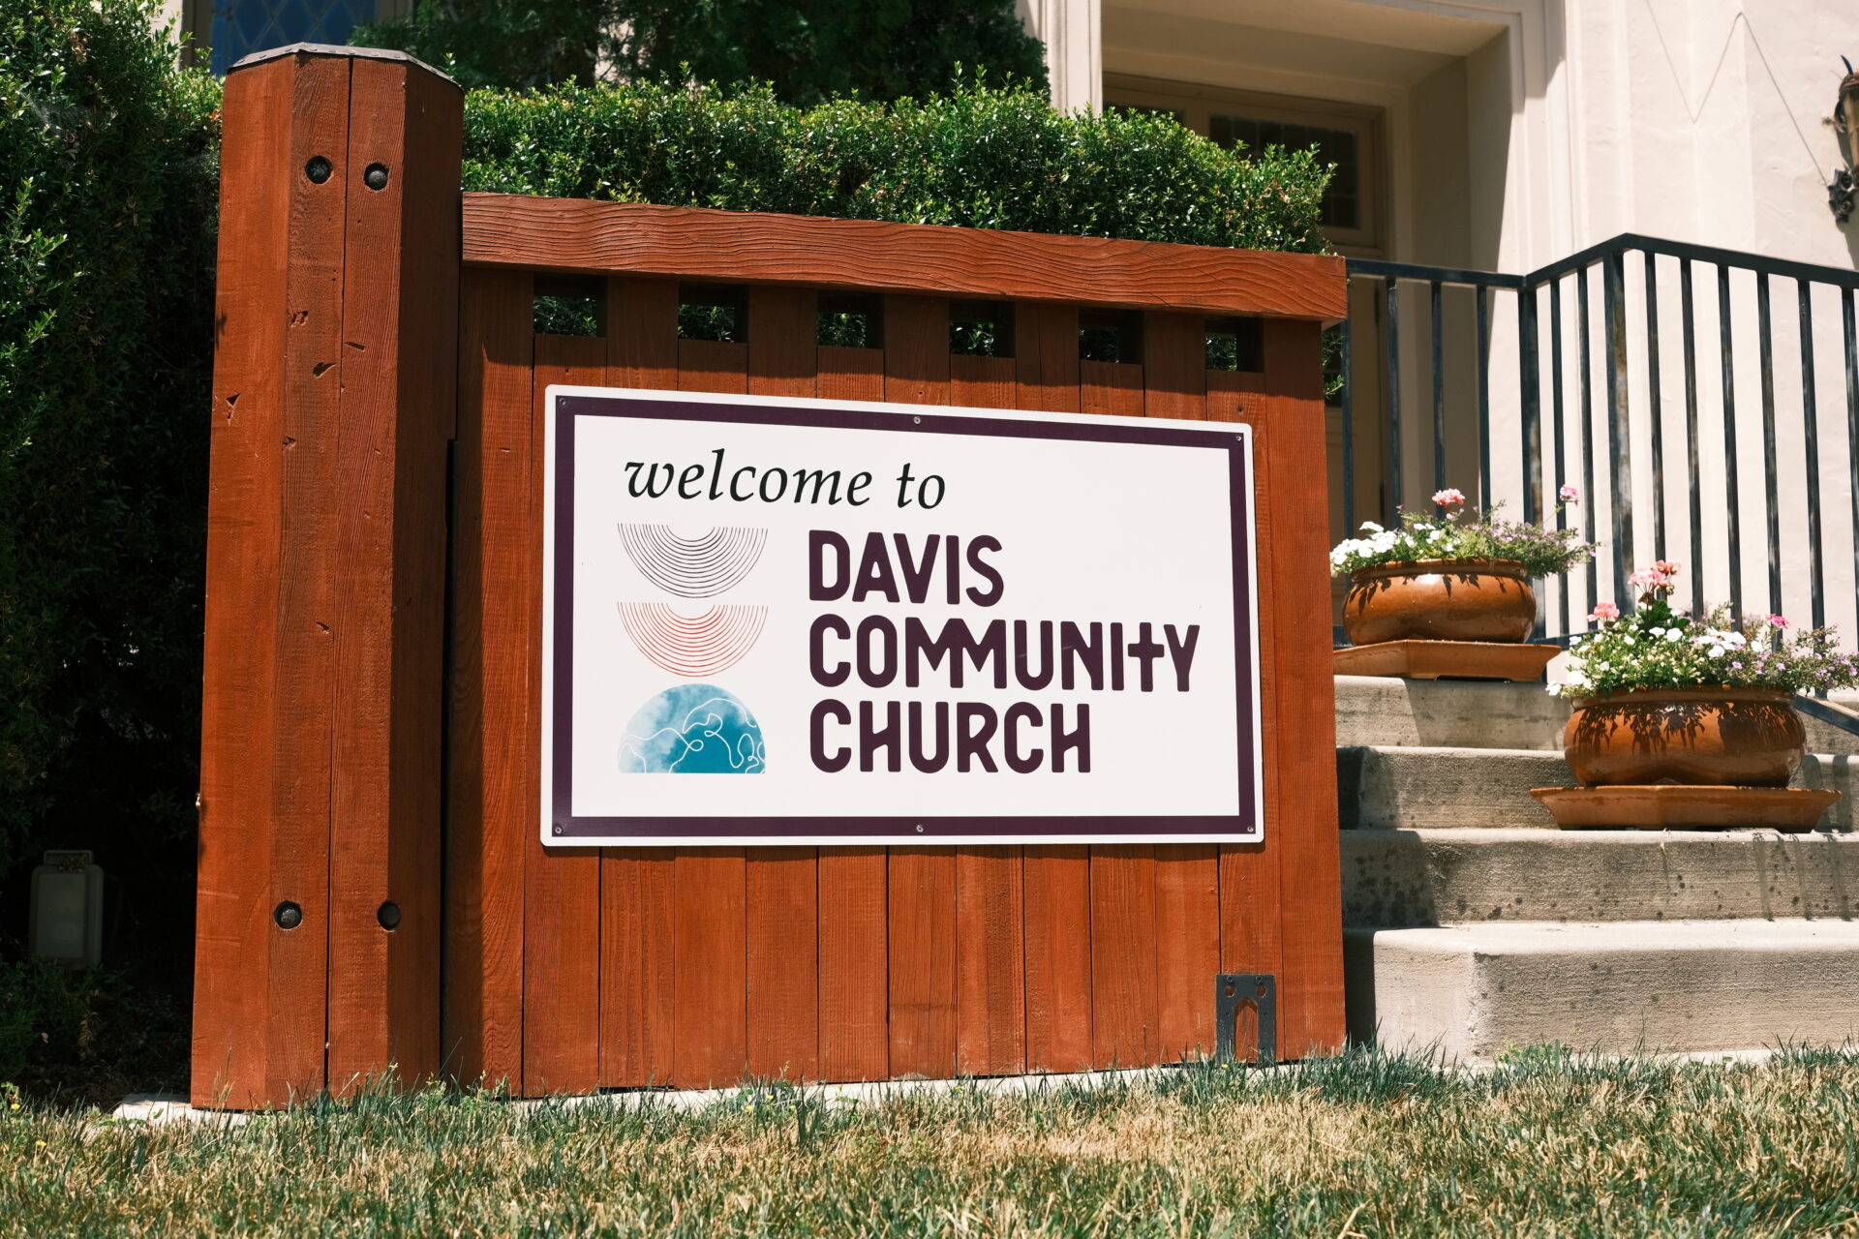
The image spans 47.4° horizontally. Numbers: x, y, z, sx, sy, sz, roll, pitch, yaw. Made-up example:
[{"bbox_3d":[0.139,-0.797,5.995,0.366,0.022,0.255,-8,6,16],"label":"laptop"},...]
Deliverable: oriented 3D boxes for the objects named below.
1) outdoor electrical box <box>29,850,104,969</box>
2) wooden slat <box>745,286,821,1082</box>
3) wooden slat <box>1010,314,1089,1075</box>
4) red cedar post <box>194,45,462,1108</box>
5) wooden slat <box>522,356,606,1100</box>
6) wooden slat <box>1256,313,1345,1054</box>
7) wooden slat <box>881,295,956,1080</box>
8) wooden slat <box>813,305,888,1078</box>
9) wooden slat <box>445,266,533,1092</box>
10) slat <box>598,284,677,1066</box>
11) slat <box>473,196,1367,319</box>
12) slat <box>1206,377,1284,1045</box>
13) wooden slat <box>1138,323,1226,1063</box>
[{"bbox_3d":[-1.426,0.480,3.500,0.095,0.190,0.070,0,-7,-3],"label":"outdoor electrical box"},{"bbox_3d":[-0.200,0.082,2.753,0.089,1.026,0.091,1,-7,-16],"label":"wooden slat"},{"bbox_3d":[0.153,0.087,2.890,0.091,1.039,0.091,1,-7,-16],"label":"wooden slat"},{"bbox_3d":[-0.740,-0.048,2.641,0.283,1.263,0.283,1,-7,-16],"label":"red cedar post"},{"bbox_3d":[-0.470,0.113,2.702,0.091,0.957,0.091,1,-7,-16],"label":"wooden slat"},{"bbox_3d":[0.509,0.096,2.994,0.091,1.039,0.091,1,-7,-16],"label":"wooden slat"},{"bbox_3d":[-0.024,0.085,2.803,0.089,1.023,0.091,1,-7,-16],"label":"wooden slat"},{"bbox_3d":[-0.114,0.122,2.807,0.091,0.957,0.091,1,-7,-16],"label":"wooden slat"},{"bbox_3d":[-0.552,0.073,2.652,0.089,1.027,0.091,1,-7,-16],"label":"wooden slat"},{"bbox_3d":[-0.376,0.075,2.703,0.089,1.021,0.091,1,-7,-16],"label":"slat"},{"bbox_3d":[-0.016,-0.470,2.870,1.216,0.089,0.137,1,-7,-16],"label":"slat"},{"bbox_3d":[0.416,0.130,2.925,0.089,0.945,0.091,1,-7,-16],"label":"slat"},{"bbox_3d":[0.331,0.092,2.942,0.091,1.039,0.091,1,-7,-16],"label":"wooden slat"}]

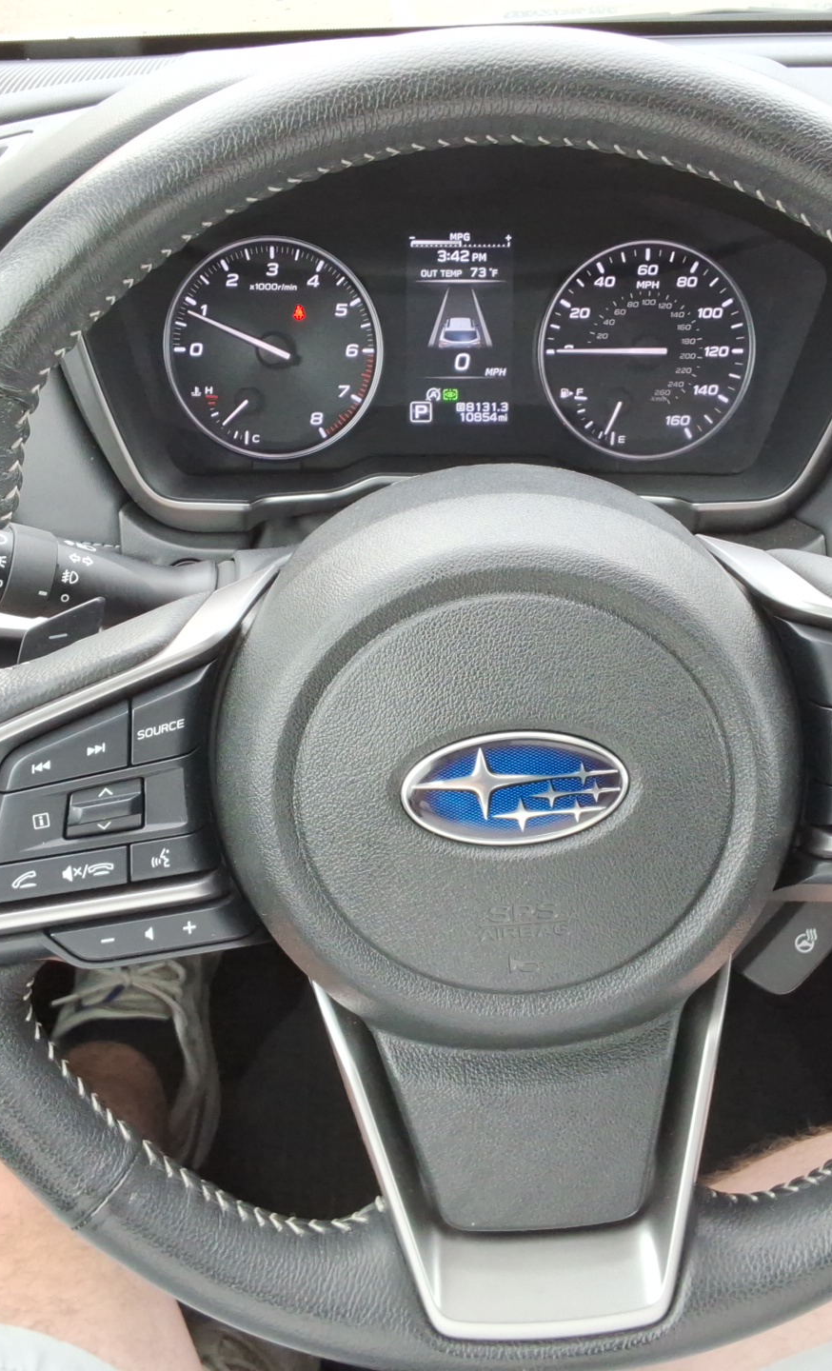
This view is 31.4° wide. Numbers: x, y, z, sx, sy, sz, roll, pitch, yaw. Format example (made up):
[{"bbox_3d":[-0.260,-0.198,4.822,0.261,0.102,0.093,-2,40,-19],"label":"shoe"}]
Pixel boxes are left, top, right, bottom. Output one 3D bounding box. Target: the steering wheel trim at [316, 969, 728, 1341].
[{"bbox_3d":[0.034,0.136,0.429,0.117,0.114,0.035,-4,9,2],"label":"steering wheel trim"}]

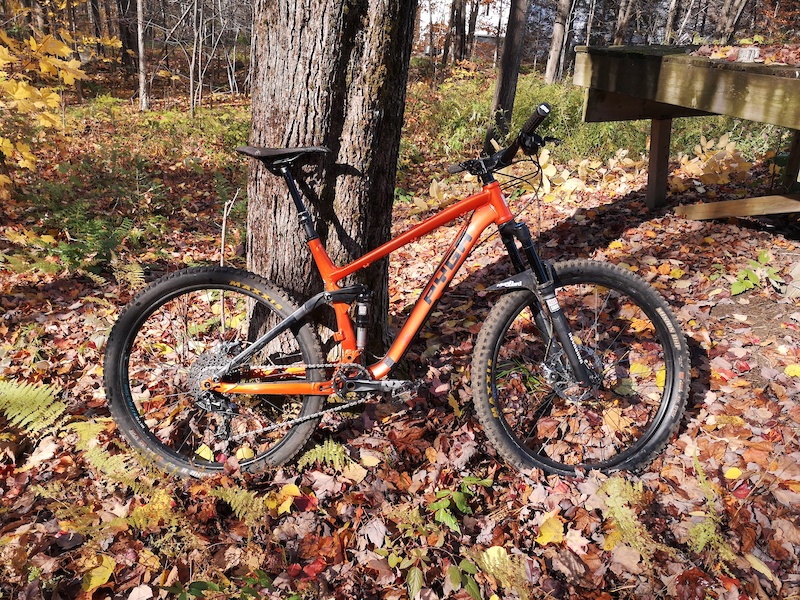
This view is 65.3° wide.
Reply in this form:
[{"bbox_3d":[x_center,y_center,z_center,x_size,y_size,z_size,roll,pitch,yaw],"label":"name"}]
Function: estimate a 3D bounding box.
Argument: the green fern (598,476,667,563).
[{"bbox_3d":[0.638,0.600,1.713,0.175,0.155,0.160,0,25,0],"label":"green fern"}]

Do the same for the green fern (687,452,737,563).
[{"bbox_3d":[0.864,0.575,1.720,0.130,0.194,0.220,0,25,0],"label":"green fern"}]

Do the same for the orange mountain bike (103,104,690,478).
[{"bbox_3d":[-0.014,0.041,1.927,1.855,1.106,0.760,-1,7,2],"label":"orange mountain bike"}]

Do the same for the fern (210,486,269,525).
[{"bbox_3d":[-0.475,0.611,1.849,0.160,0.070,0.090,0,25,0],"label":"fern"}]

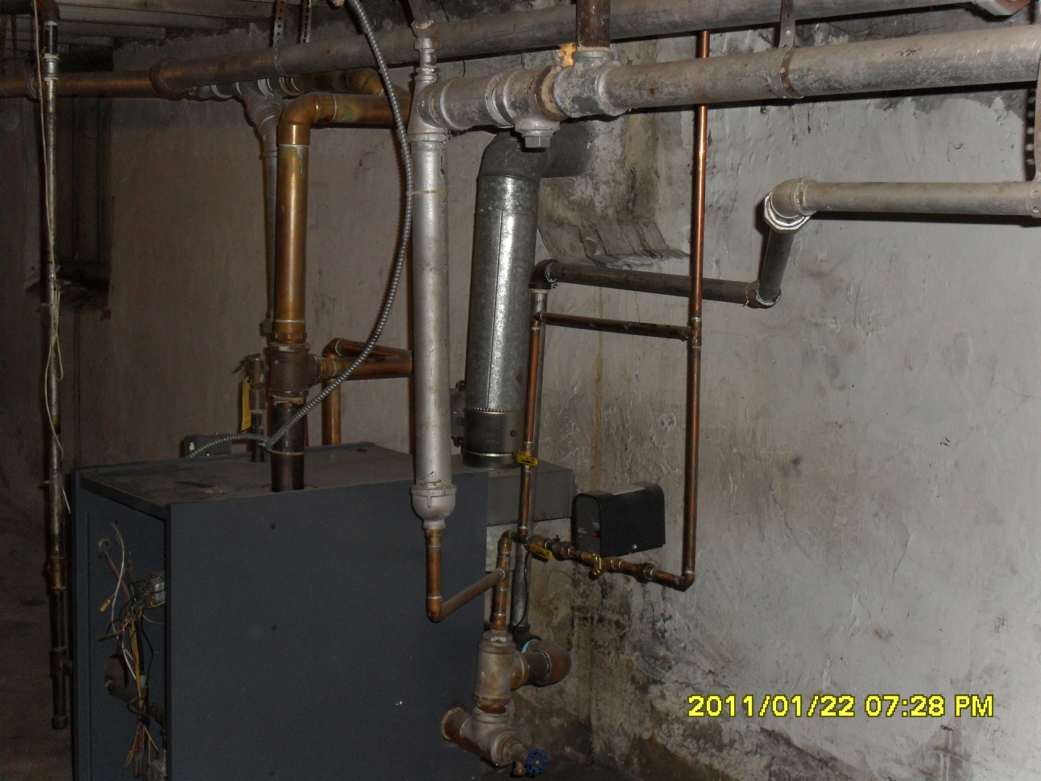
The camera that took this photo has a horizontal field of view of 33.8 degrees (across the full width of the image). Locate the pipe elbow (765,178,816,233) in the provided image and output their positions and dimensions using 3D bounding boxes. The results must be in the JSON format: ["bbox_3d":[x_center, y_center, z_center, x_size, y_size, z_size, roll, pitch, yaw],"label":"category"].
[{"bbox_3d":[0.332,-0.231,2.120,0.060,0.064,0.075,-4,8,-35],"label":"pipe elbow"}]

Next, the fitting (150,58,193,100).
[{"bbox_3d":[-0.821,-0.726,4.000,0.083,0.085,0.092,-4,8,-35],"label":"fitting"}]

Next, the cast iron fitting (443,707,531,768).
[{"bbox_3d":[-0.068,0.668,3.374,0.077,0.100,0.216,-4,8,-35],"label":"cast iron fitting"}]

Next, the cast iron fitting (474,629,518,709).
[{"bbox_3d":[-0.042,0.540,3.332,0.094,0.142,0.076,-4,8,-35],"label":"cast iron fitting"}]

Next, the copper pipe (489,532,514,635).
[{"bbox_3d":[-0.036,0.369,3.308,0.032,0.190,0.032,-2,8,-35],"label":"copper pipe"}]

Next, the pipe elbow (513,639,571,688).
[{"bbox_3d":[0.051,0.547,3.420,0.108,0.080,0.080,-4,8,-35],"label":"pipe elbow"}]

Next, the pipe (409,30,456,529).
[{"bbox_3d":[-0.152,-0.180,2.885,0.080,0.825,0.080,-1,6,0],"label":"pipe"}]

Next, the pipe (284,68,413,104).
[{"bbox_3d":[-0.392,-0.649,3.666,0.085,0.075,0.454,-4,8,-35],"label":"pipe"}]

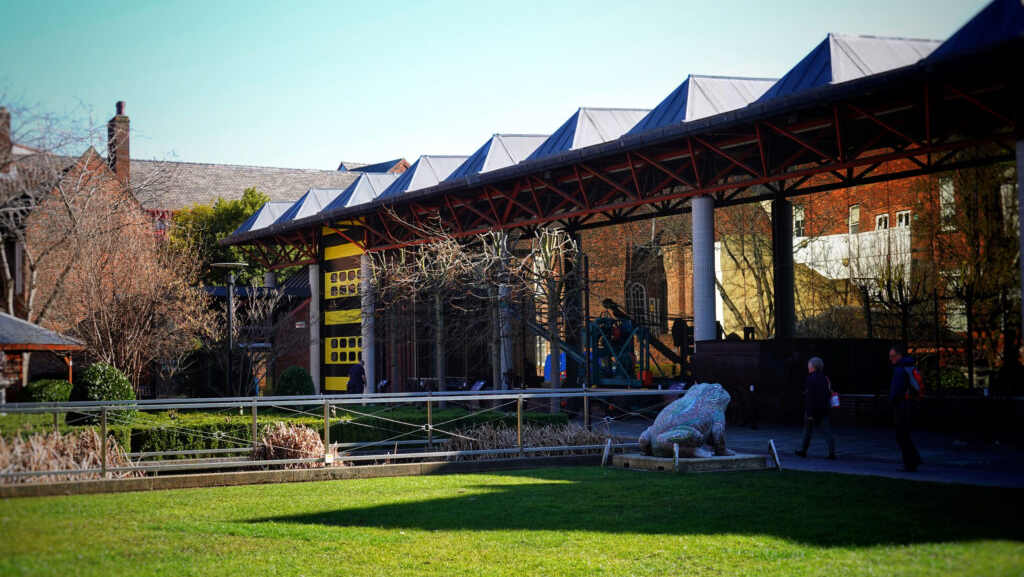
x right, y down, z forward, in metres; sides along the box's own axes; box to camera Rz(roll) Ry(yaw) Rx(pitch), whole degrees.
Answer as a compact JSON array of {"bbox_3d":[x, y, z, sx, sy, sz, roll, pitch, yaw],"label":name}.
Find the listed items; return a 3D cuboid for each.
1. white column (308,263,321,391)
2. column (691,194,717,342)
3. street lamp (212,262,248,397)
[{"bbox_3d":[-8.179,1.887,59.010,0.470,5.778,0.470,1,-4,-30],"label":"white column"},{"bbox_3d":[4.918,0.522,36.275,0.570,5.781,0.570,1,-4,-30],"label":"column"},{"bbox_3d":[-7.336,1.466,36.976,1.040,4.256,1.040,1,-4,-30],"label":"street lamp"}]

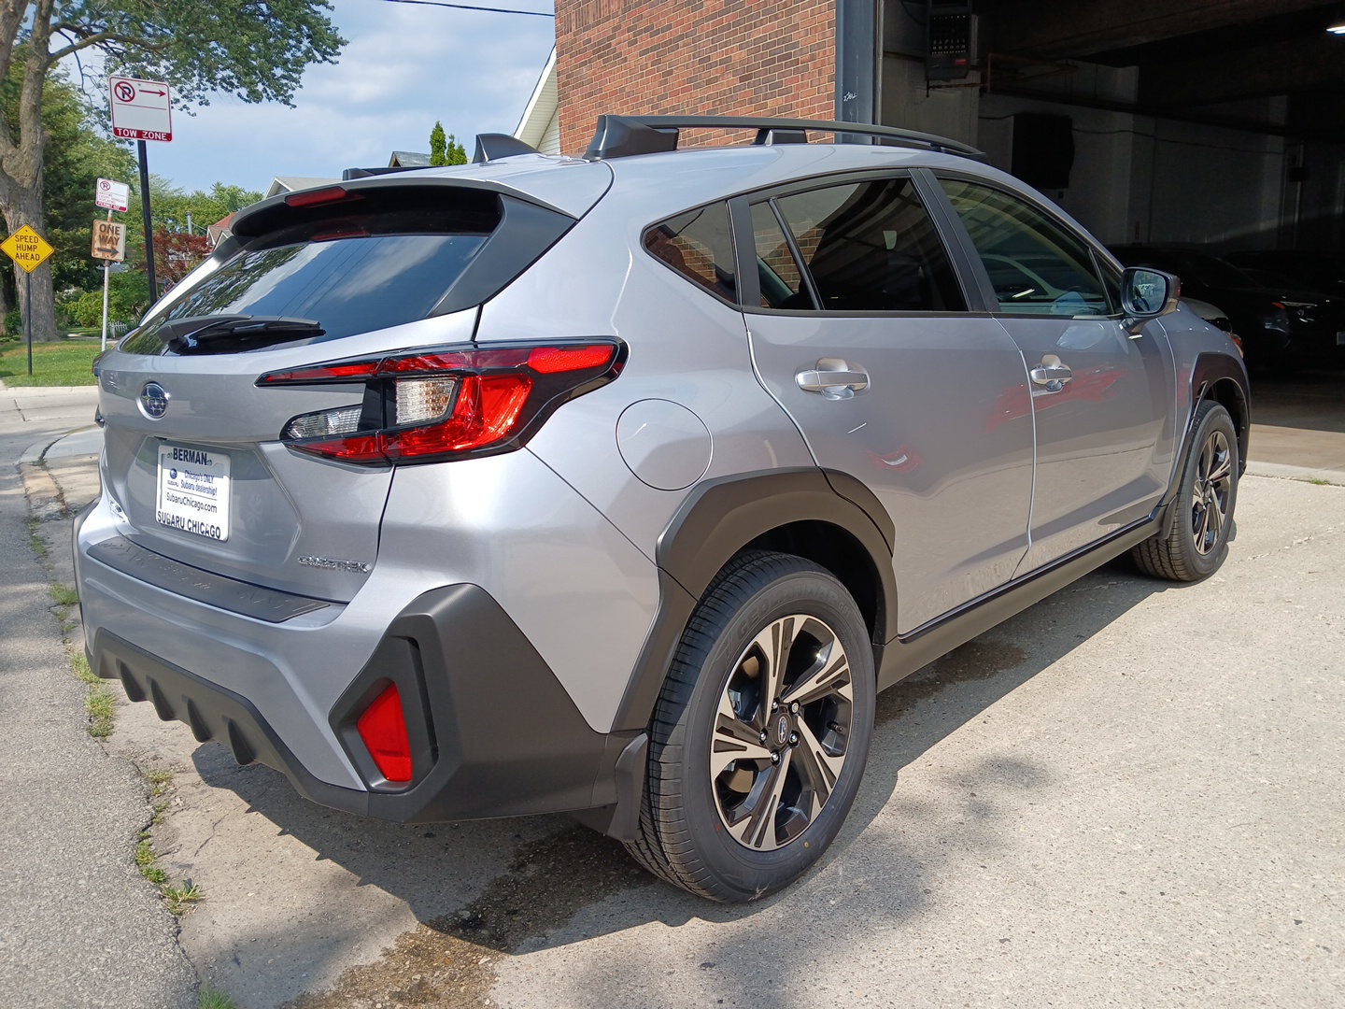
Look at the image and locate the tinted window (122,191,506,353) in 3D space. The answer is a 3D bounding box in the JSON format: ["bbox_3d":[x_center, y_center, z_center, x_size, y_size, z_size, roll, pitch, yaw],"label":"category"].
[{"bbox_3d":[-0.801,-0.455,2.077,1.250,0.440,0.080,6,-31,43],"label":"tinted window"}]

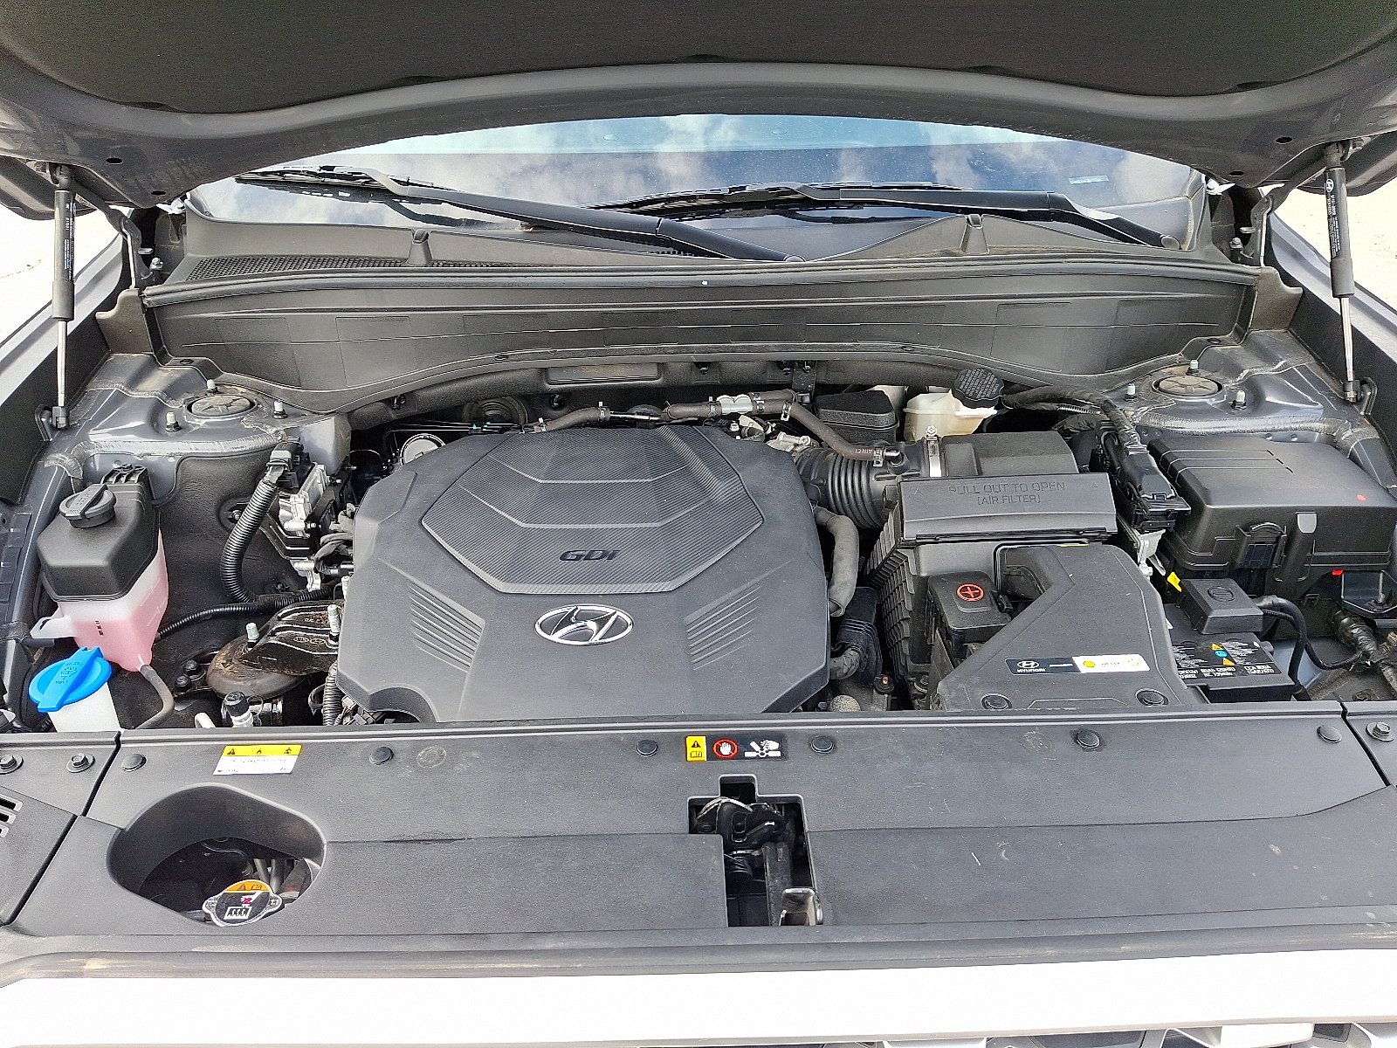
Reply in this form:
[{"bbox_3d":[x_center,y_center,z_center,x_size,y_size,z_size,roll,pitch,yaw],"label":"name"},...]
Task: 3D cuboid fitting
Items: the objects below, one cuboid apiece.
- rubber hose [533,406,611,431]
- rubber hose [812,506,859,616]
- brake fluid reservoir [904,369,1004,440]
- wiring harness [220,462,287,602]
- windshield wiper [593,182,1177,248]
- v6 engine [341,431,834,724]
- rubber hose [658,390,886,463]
[{"bbox_3d":[-0.157,-0.131,1.258,0.094,0.029,0.033,-1,33,0],"label":"rubber hose"},{"bbox_3d":[0.150,0.039,1.106,0.048,0.061,0.133,-1,33,0],"label":"rubber hose"},{"bbox_3d":[0.339,-0.147,1.341,0.124,0.117,0.092,-1,33,0],"label":"brake fluid reservoir"},{"bbox_3d":[-0.541,0.010,1.226,0.061,0.133,0.087,-1,33,0],"label":"wiring harness"},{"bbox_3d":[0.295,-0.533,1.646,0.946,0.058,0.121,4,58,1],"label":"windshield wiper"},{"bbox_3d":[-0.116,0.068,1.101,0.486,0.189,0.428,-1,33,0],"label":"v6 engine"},{"bbox_3d":[0.088,-0.119,1.239,0.265,0.055,0.104,-1,33,0],"label":"rubber hose"}]

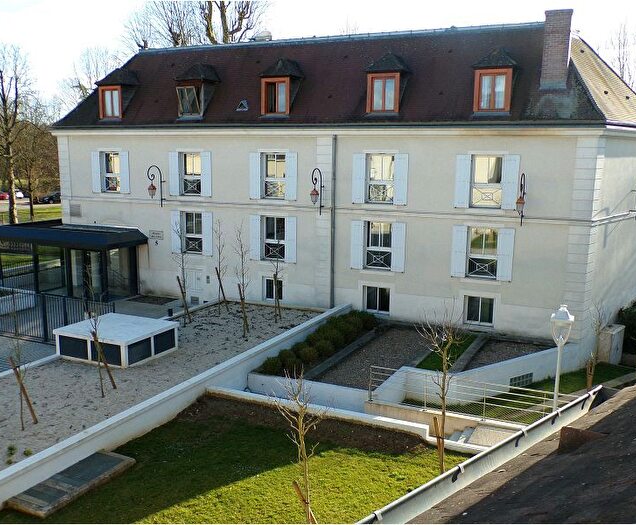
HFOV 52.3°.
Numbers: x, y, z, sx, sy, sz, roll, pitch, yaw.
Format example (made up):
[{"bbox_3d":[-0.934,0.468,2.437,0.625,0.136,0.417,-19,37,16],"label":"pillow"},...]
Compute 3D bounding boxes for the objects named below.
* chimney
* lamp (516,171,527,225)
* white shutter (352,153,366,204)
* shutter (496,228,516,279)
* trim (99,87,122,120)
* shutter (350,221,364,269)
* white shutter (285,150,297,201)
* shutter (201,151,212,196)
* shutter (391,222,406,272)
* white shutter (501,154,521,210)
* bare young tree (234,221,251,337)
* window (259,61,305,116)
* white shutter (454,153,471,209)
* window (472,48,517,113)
[{"bbox_3d":[9.291,-8.238,25.193,0.987,2.888,0.588,5,10,23],"label":"chimney"},{"bbox_3d":[7.747,-2.377,24.429,0.353,2.016,1.365,5,10,23],"label":"lamp"},{"bbox_3d":[1.774,-3.574,27.652,0.578,2.100,0.050,5,10,23],"label":"white shutter"},{"bbox_3d":[7.434,-0.310,25.642,0.578,2.115,0.050,5,10,23],"label":"shutter"},{"bbox_3d":[-10.140,-7.887,31.926,1.361,1.550,0.160,5,10,24],"label":"trim"},{"bbox_3d":[1.603,-0.712,25.898,0.524,1.930,0.045,5,10,23],"label":"shutter"},{"bbox_3d":[-1.106,-3.523,26.664,0.524,1.930,0.045,5,10,23],"label":"white shutter"},{"bbox_3d":[-5.126,-4.031,29.858,0.554,2.051,0.055,5,10,24],"label":"shutter"},{"bbox_3d":[3.416,-0.638,27.376,0.578,2.115,0.050,5,10,23],"label":"shutter"},{"bbox_3d":[7.501,-3.106,25.180,0.578,2.100,0.050,5,10,23],"label":"white shutter"},{"bbox_3d":[-2.695,0.597,23.142,0.600,4.252,0.600,1,9,0],"label":"bare young tree"},{"bbox_3d":[-1.602,-7.718,28.511,1.562,2.444,1.462,5,10,24],"label":"window"},{"bbox_3d":[5.611,-3.133,25.001,0.554,2.051,0.055,5,10,24],"label":"white shutter"},{"bbox_3d":[6.789,-7.016,24.715,1.562,2.444,1.462,5,10,24],"label":"window"}]

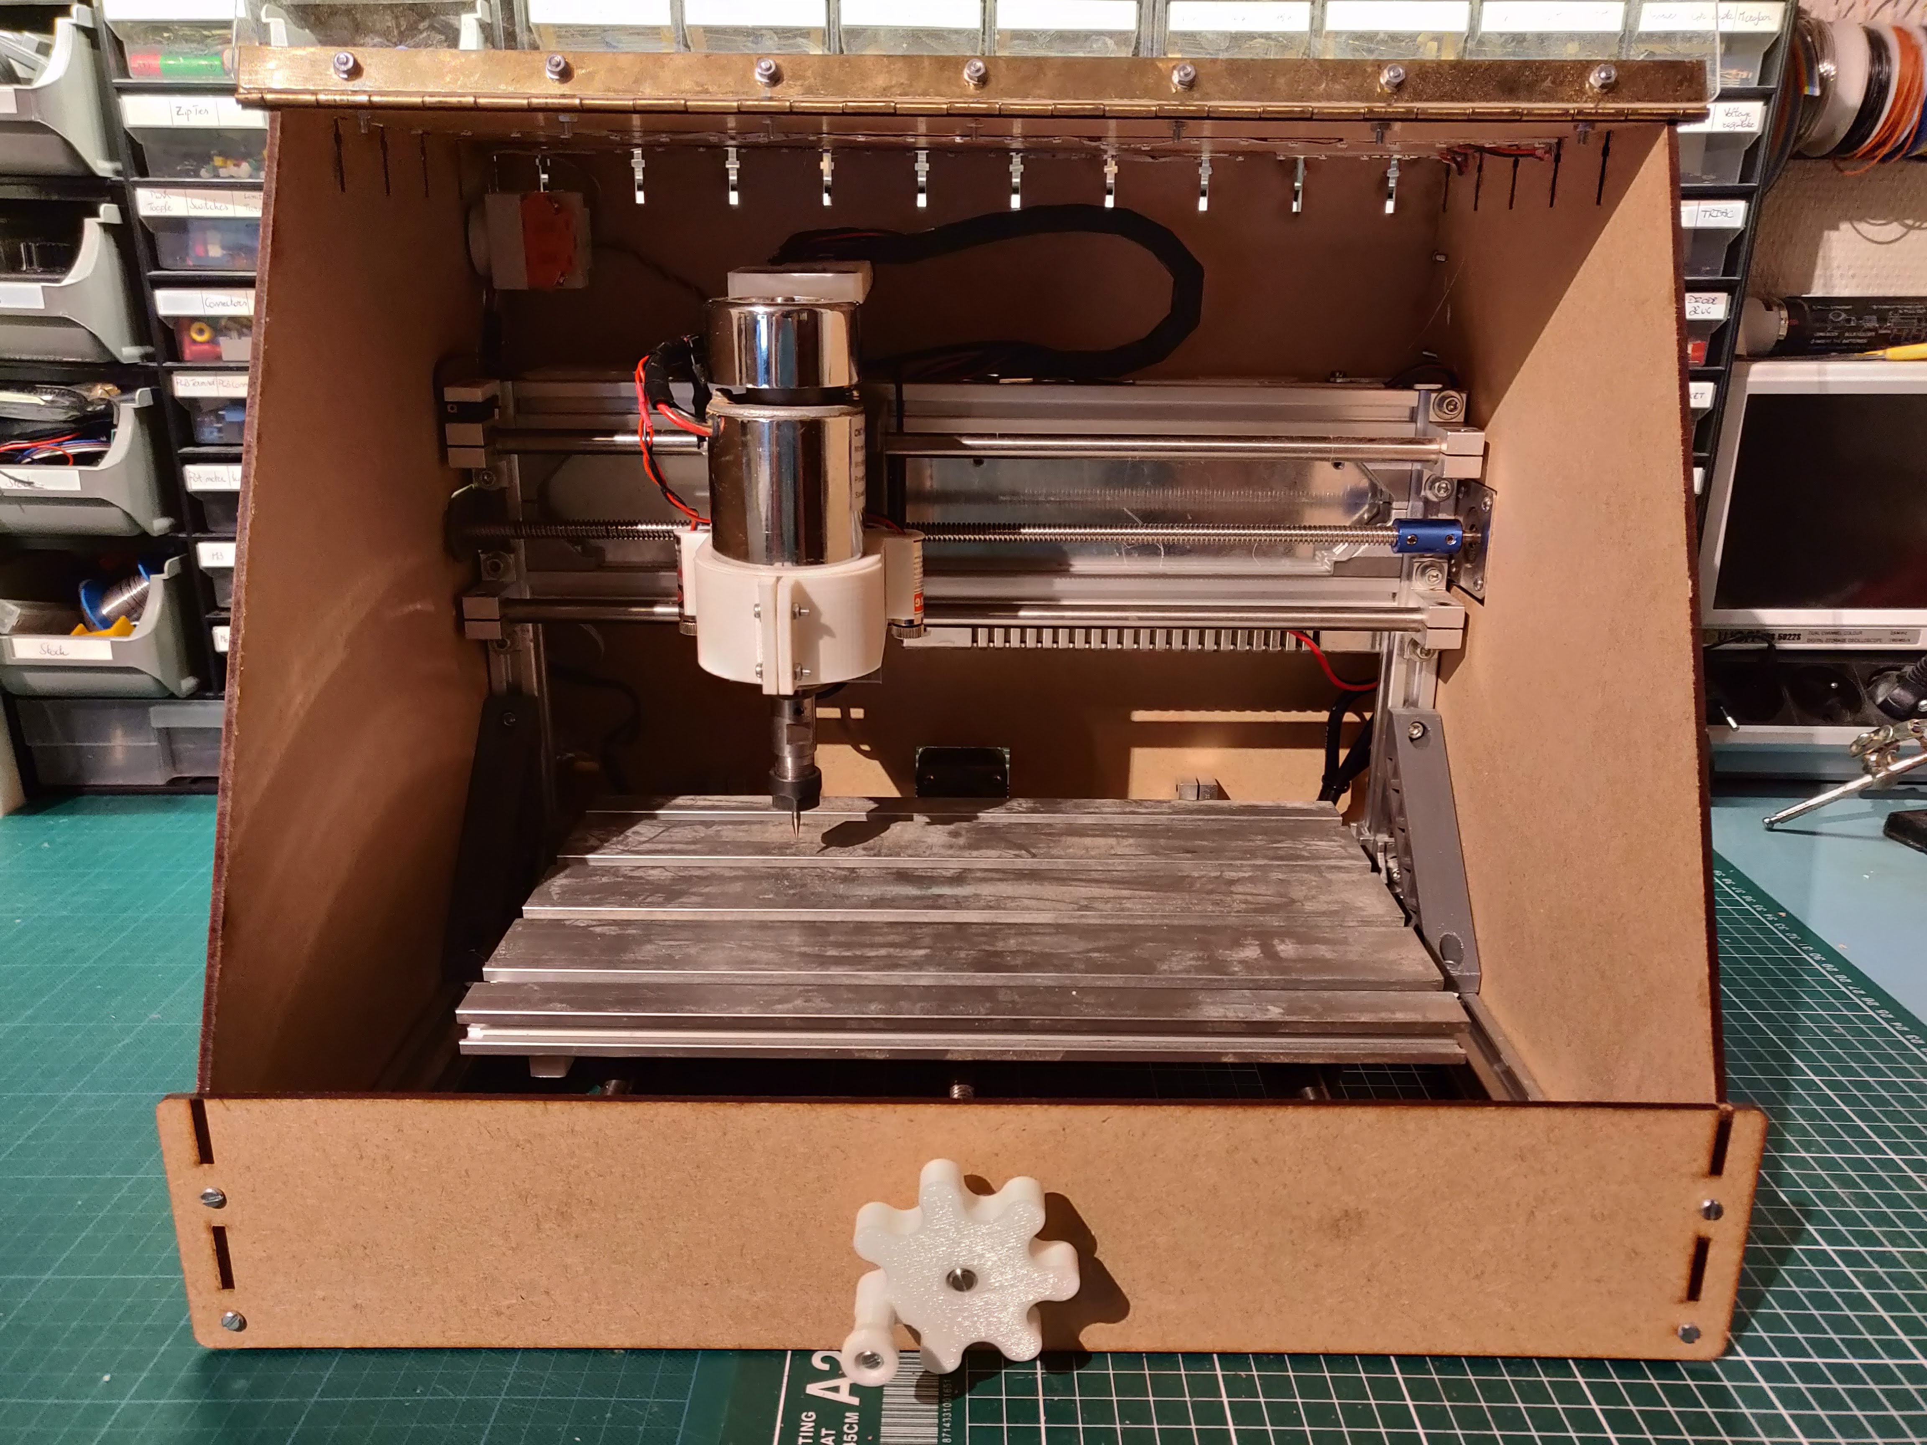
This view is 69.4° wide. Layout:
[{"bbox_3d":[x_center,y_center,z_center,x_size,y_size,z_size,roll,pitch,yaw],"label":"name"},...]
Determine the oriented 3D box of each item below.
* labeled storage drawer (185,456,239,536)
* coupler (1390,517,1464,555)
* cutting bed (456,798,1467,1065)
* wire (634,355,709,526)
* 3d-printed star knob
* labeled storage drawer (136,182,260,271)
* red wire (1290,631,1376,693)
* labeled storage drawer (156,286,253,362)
[{"bbox_3d":[-0.383,-0.143,0.820,0.074,0.040,0.140,0,18,0],"label":"labeled storage drawer"},{"bbox_3d":[0.186,-0.075,0.558,0.025,0.014,0.014,0,18,1],"label":"coupler"},{"bbox_3d":[0.000,0.066,0.497,0.300,0.015,0.180,0,18,1],"label":"cutting bed"},{"bbox_3d":[-0.100,-0.097,0.477,0.026,0.058,0.027,0,18,1],"label":"wire"},{"bbox_3d":[0.001,0.147,0.362,0.061,0.060,0.025,0,18,1],"label":"3d-printed star knob"},{"bbox_3d":[-0.389,-0.273,0.777,0.069,0.041,0.125,0,18,0],"label":"labeled storage drawer"},{"bbox_3d":[0.167,-0.028,0.630,0.041,0.029,0.020,0,18,1],"label":"red wire"},{"bbox_3d":[-0.389,-0.227,0.792,0.069,0.040,0.125,0,18,0],"label":"labeled storage drawer"}]

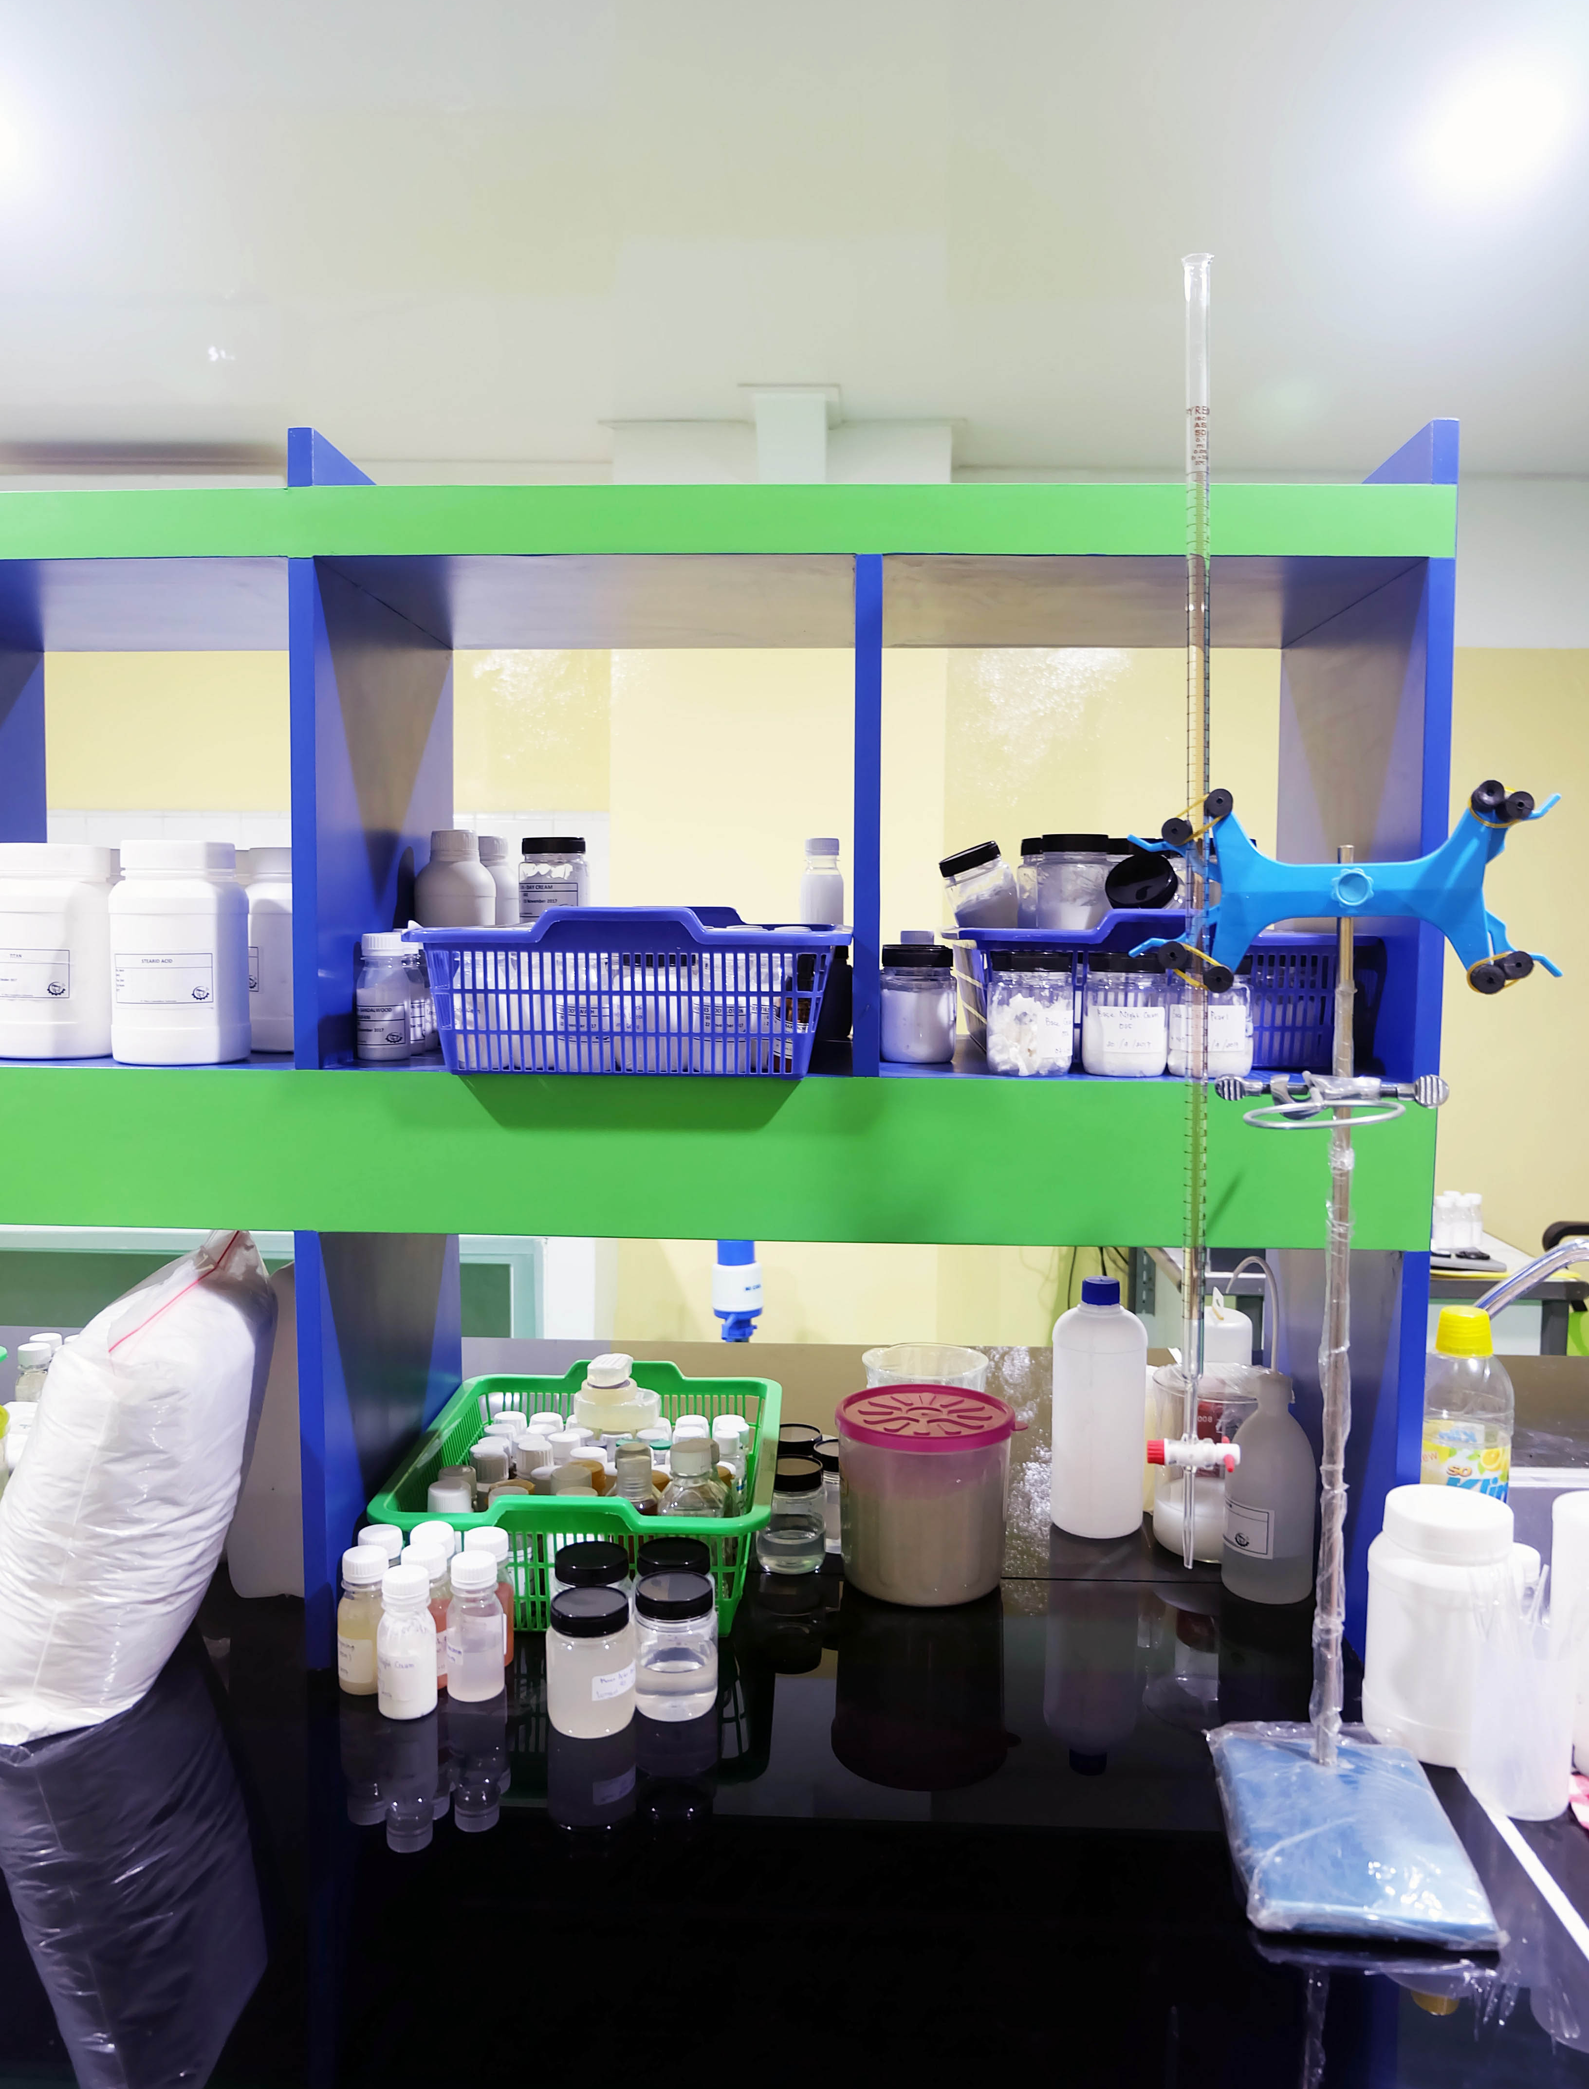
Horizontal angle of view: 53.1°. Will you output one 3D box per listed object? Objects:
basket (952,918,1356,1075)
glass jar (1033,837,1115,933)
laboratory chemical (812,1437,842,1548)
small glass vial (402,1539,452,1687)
[{"bbox_3d":[0.290,-0.053,1.377,0.313,0.122,0.355,1,4,3],"label":"basket"},{"bbox_3d":[0.231,-0.127,1.303,0.062,0.087,0.062,1,4,10],"label":"glass jar"},{"bbox_3d":[0.044,0.409,1.433,0.059,0.085,0.059,1,4,3],"label":"laboratory chemical"},{"bbox_3d":[-0.267,0.413,1.150,0.041,0.095,0.041,1,5,3],"label":"small glass vial"}]

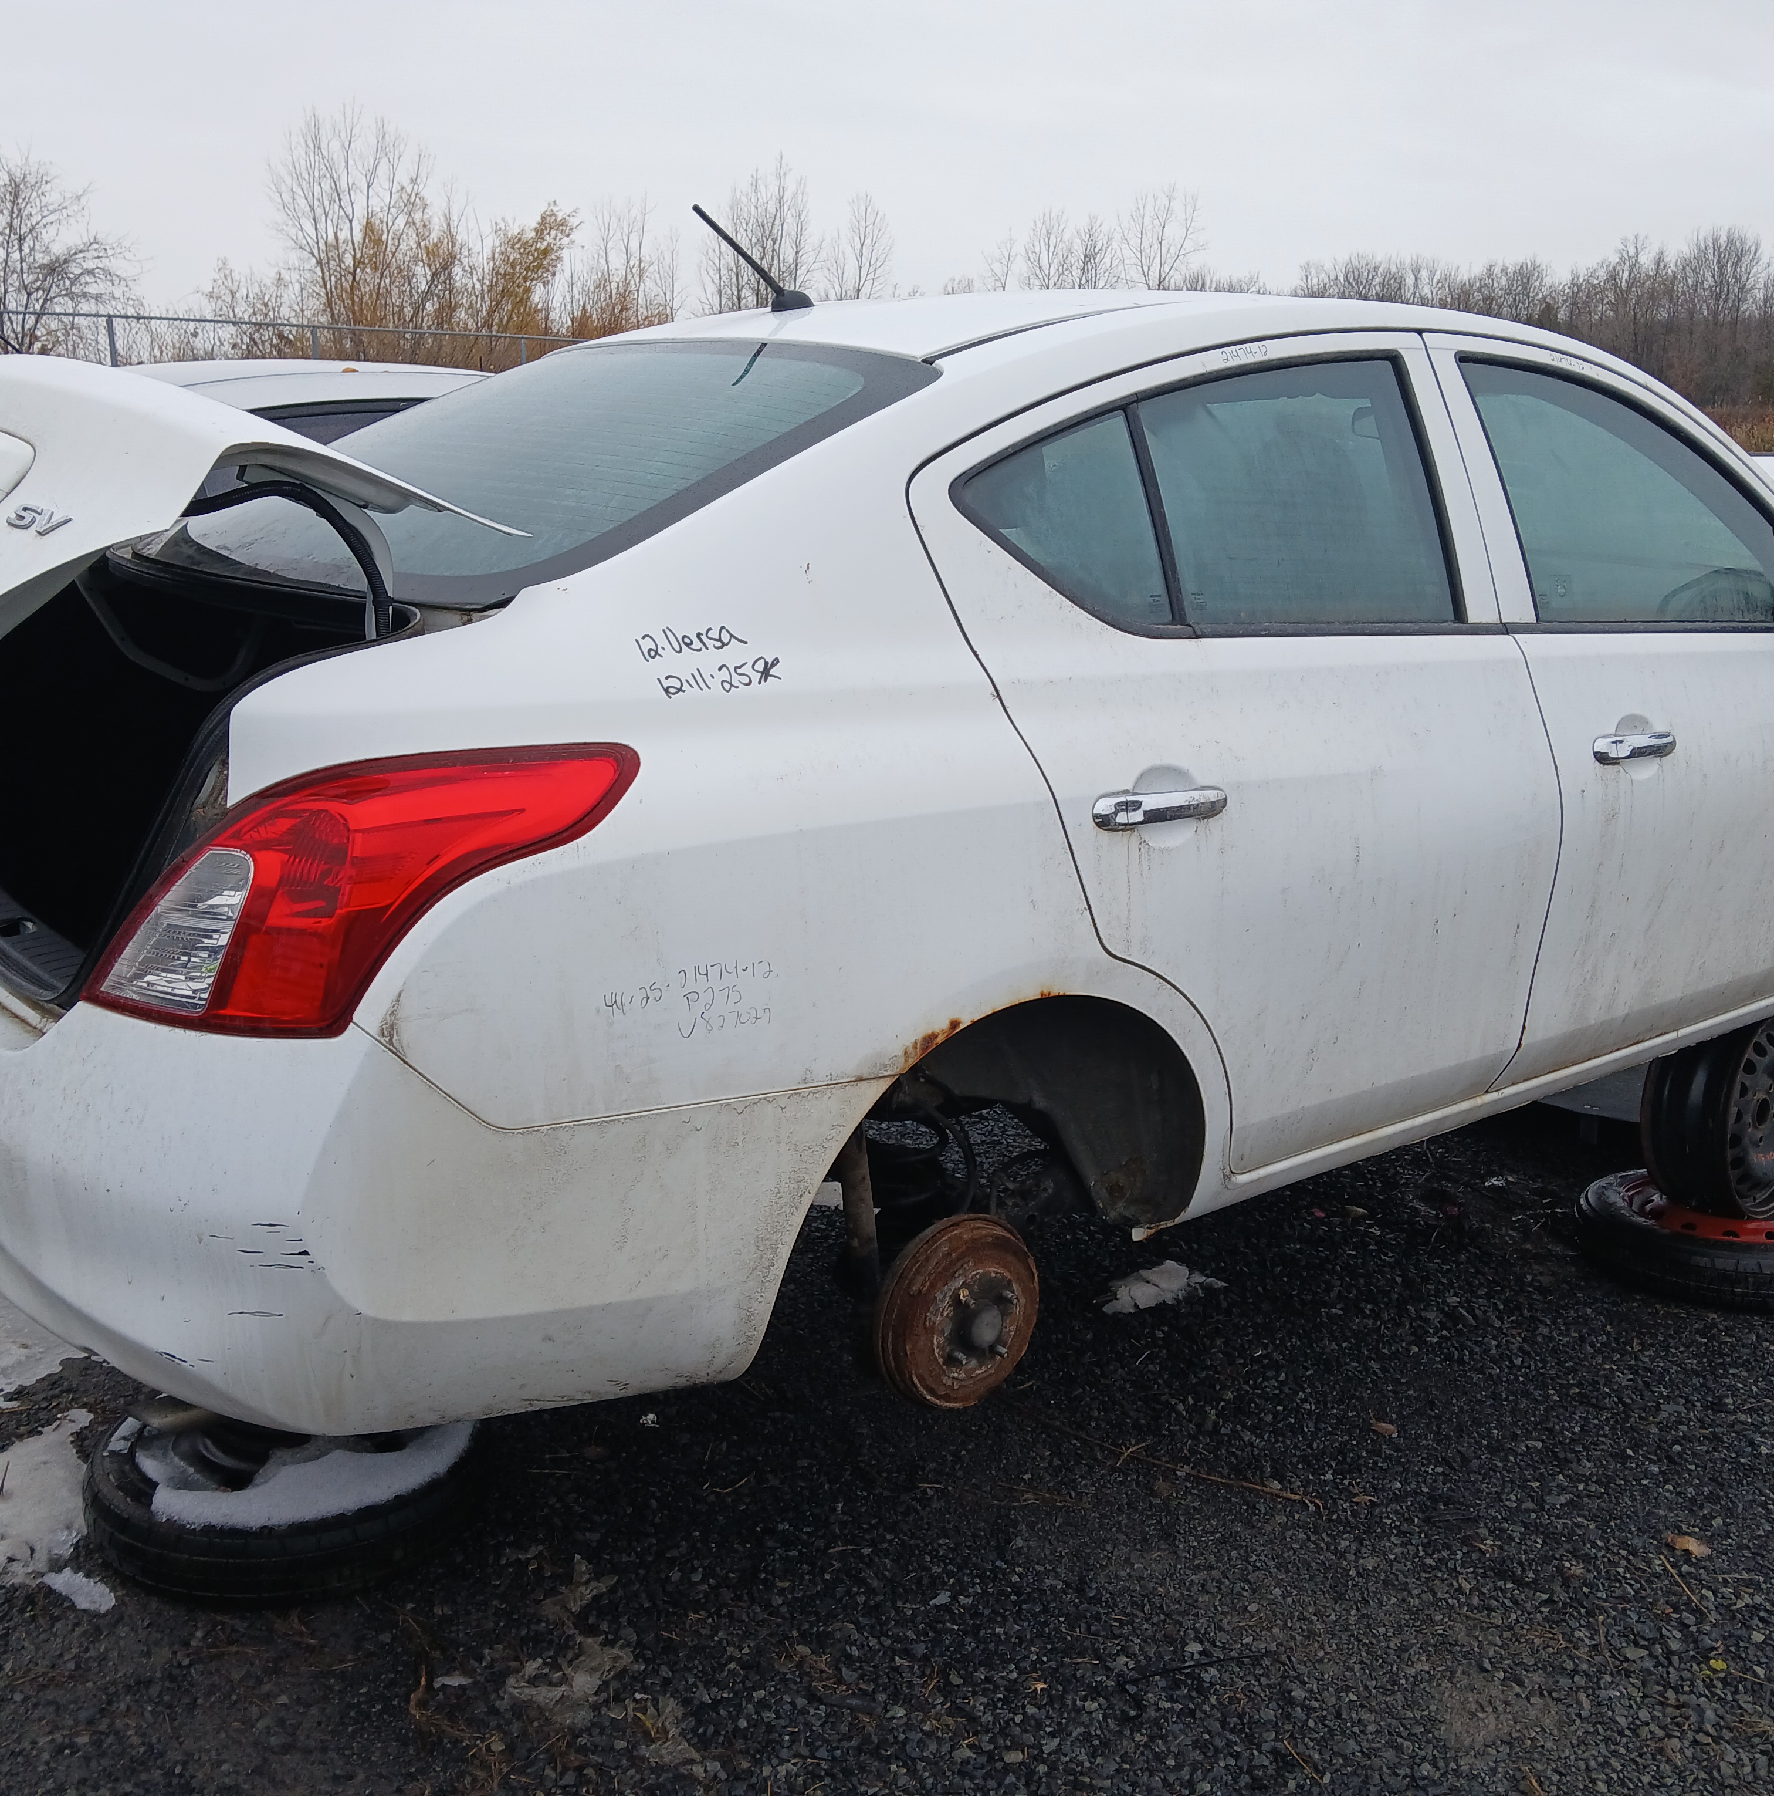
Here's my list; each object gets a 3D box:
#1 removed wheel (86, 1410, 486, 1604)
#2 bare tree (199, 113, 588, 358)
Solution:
[{"bbox_3d":[-0.911,0.863,2.758,0.570,0.125,0.570,0,15,0],"label":"removed wheel"},{"bbox_3d":[-8.942,-10.489,32.505,6.600,7.100,5.800,0,15,0],"label":"bare tree"}]

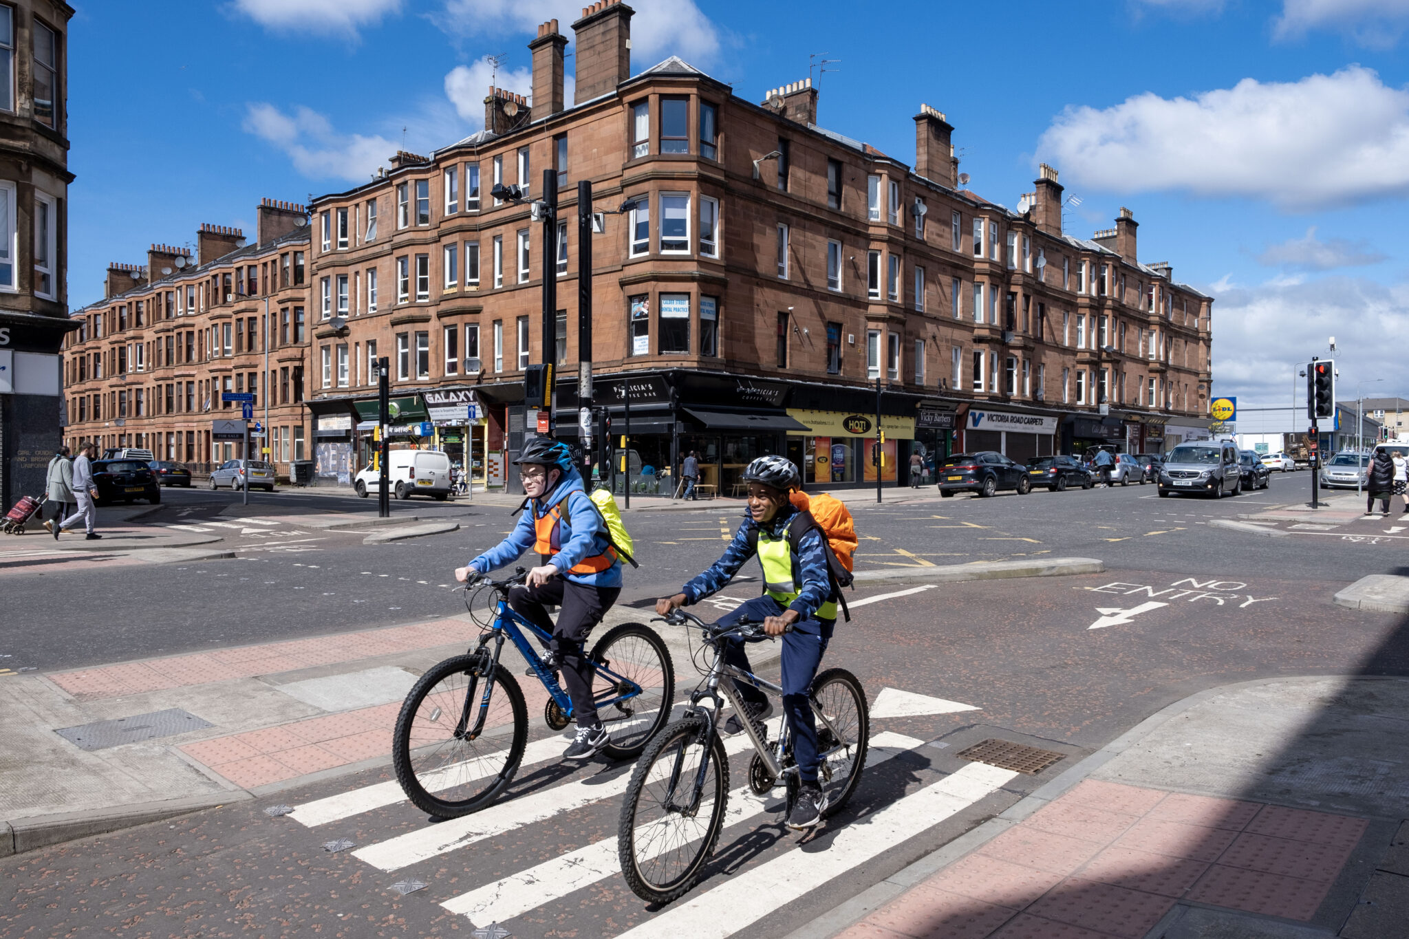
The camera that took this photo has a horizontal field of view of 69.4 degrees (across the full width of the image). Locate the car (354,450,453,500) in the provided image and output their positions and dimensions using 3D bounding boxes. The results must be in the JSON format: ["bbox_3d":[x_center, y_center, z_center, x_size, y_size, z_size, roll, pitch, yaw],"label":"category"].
[{"bbox_3d":[-11.470,0.200,38.600,4.380,1.810,1.820,0,0,42],"label":"car"}]

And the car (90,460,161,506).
[{"bbox_3d":[-19.600,0.420,34.100,1.780,1.460,4.150,0,0,-45],"label":"car"}]

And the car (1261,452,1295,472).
[{"bbox_3d":[44.200,-0.500,78.300,1.820,1.420,4.500,1,1,42],"label":"car"}]

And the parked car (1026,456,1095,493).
[{"bbox_3d":[14.420,0.125,41.700,1.740,1.460,4.050,1,1,41],"label":"parked car"}]

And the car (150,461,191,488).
[{"bbox_3d":[-29.900,0.240,56.300,4.550,1.430,1.790,0,0,44],"label":"car"}]

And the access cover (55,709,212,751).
[{"bbox_3d":[-3.150,1.440,5.650,0.600,0.030,0.645,1,1,43],"label":"access cover"}]

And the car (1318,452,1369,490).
[{"bbox_3d":[26.350,0.085,41.500,1.700,1.470,3.950,1,1,41],"label":"car"}]

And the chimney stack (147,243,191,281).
[{"bbox_3d":[-40.700,-15.650,77.300,0.800,2.950,3.000,1,1,43],"label":"chimney stack"}]

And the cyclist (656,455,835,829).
[{"bbox_3d":[0.275,0.707,4.170,0.620,1.520,0.720,3,2,39],"label":"cyclist"}]

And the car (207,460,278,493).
[{"bbox_3d":[-22.250,0.285,49.100,4.020,1.470,1.700,1,1,43],"label":"car"}]

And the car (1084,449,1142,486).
[{"bbox_3d":[19.550,0.010,48.200,1.800,1.500,4.250,1,1,41],"label":"car"}]

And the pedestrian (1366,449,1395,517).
[{"bbox_3d":[16.250,0.322,24.500,0.560,1.650,0.360,1,1,37],"label":"pedestrian"}]

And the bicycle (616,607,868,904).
[{"bbox_3d":[0.236,1.066,4.160,0.620,1.030,1.700,3,2,39],"label":"bicycle"}]

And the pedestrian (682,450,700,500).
[{"bbox_3d":[-0.485,0.195,34.500,0.520,1.680,0.480,0,0,42],"label":"pedestrian"}]

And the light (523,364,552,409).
[{"bbox_3d":[-1.611,-0.801,9.800,0.210,0.420,0.210,0,1,15],"label":"light"}]

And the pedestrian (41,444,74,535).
[{"bbox_3d":[-11.865,0.374,18.700,0.480,1.640,0.550,1,1,42],"label":"pedestrian"}]

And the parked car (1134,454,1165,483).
[{"bbox_3d":[23.000,-0.050,52.800,1.760,1.480,4.000,1,1,42],"label":"parked car"}]

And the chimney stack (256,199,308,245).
[{"bbox_3d":[-27.283,-15.675,66.051,0.750,3.050,3.150,0,0,43],"label":"chimney stack"}]

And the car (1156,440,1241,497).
[{"bbox_3d":[16.550,-0.030,33.950,1.850,1.830,4.320,1,1,40],"label":"car"}]

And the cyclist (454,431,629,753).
[{"bbox_3d":[-0.761,0.617,4.905,0.620,1.540,0.750,-3,-2,40],"label":"cyclist"}]

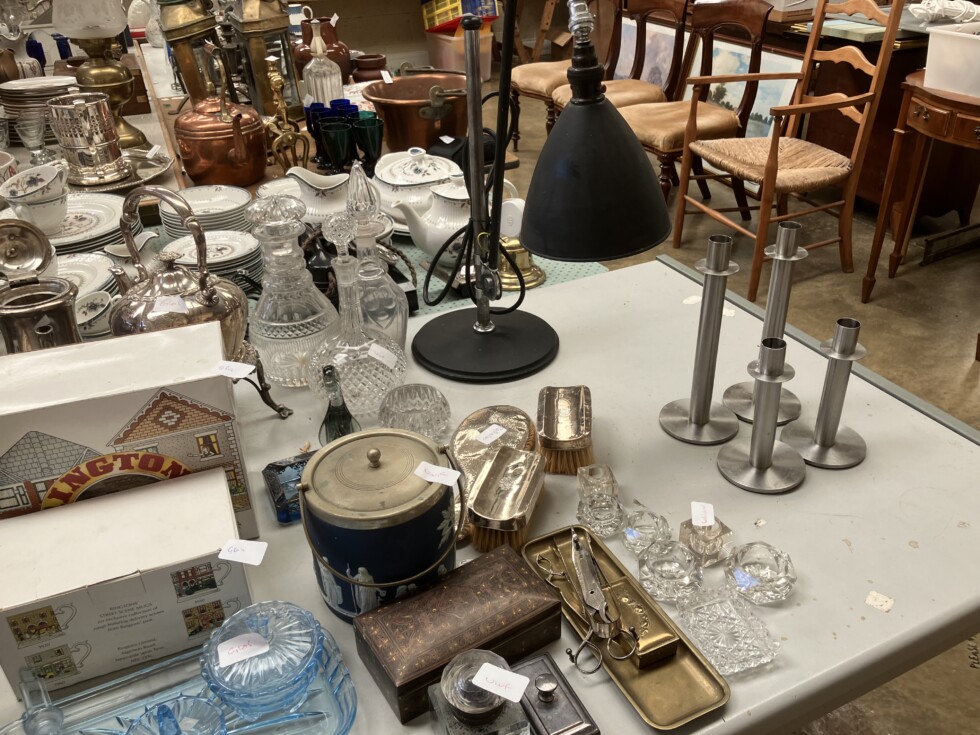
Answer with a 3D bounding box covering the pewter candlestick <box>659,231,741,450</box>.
[{"bbox_3d":[0.258,-0.036,0.933,0.097,0.244,0.097,-3,31,0],"label":"pewter candlestick"}]

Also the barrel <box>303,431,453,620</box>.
[{"bbox_3d":[-0.095,0.137,0.712,0.138,0.156,0.134,-1,31,1],"label":"barrel"}]

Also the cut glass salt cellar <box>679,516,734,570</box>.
[{"bbox_3d":[0.209,0.167,0.769,0.035,0.029,0.035,-16,34,-23],"label":"cut glass salt cellar"}]

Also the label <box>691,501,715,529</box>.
[{"bbox_3d":[0.207,0.143,0.770,0.021,0.001,0.037,3,31,9],"label":"label"}]

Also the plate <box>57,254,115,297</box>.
[{"bbox_3d":[-0.719,-0.135,1.291,0.207,0.023,0.207,-1,31,1],"label":"plate"}]

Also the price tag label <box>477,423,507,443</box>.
[{"bbox_3d":[0.002,0.075,0.890,0.018,0.001,0.033,24,39,36],"label":"price tag label"}]

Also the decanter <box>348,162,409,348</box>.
[{"bbox_3d":[-0.161,-0.139,1.092,0.088,0.291,0.088,-3,31,0],"label":"decanter"}]

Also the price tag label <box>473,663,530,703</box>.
[{"bbox_3d":[0.008,0.230,0.581,0.038,0.001,0.021,12,34,23],"label":"price tag label"}]

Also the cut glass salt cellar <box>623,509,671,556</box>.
[{"bbox_3d":[0.153,0.161,0.769,0.046,0.027,0.046,-2,31,0],"label":"cut glass salt cellar"}]

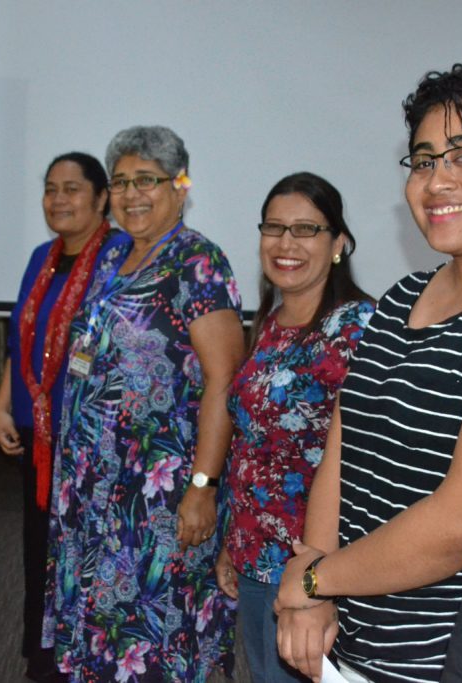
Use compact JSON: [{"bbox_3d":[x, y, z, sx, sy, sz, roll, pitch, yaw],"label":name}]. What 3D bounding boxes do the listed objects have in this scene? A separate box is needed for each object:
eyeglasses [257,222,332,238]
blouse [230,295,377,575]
[{"bbox_3d":[0.142,-0.214,1.732,0.137,0.042,0.140,5,7,25],"label":"eyeglasses"},{"bbox_3d":[0.147,0.193,1.730,0.400,0.550,0.260,8,9,43],"label":"blouse"}]

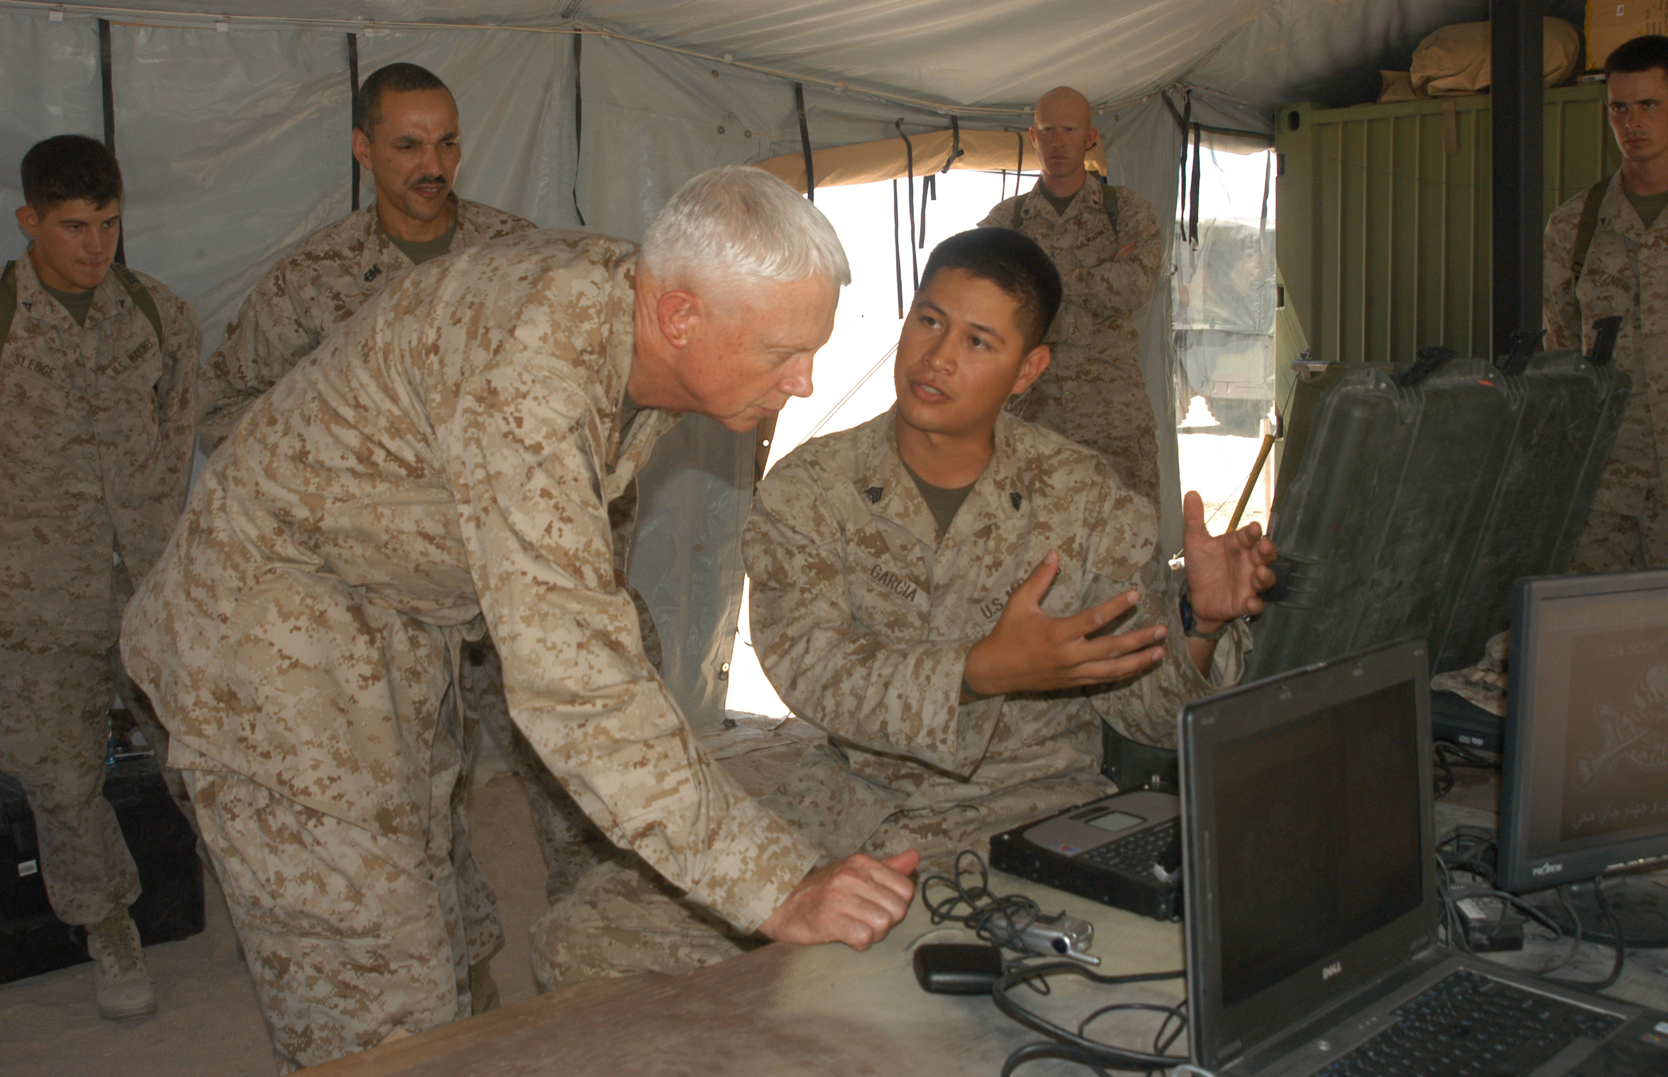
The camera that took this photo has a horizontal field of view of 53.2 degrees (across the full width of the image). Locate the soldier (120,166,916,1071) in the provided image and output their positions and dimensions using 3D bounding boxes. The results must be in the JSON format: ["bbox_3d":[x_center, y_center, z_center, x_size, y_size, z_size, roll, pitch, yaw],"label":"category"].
[{"bbox_3d":[-0.341,0.387,1.821,0.880,1.490,0.580,0,8,8],"label":"soldier"}]

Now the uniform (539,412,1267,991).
[{"bbox_3d":[0.120,0.418,2.112,0.780,1.130,0.640,3,9,25],"label":"uniform"}]

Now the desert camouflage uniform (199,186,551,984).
[{"bbox_3d":[-0.700,0.122,2.937,0.660,1.420,0.380,-4,9,-22],"label":"desert camouflage uniform"}]

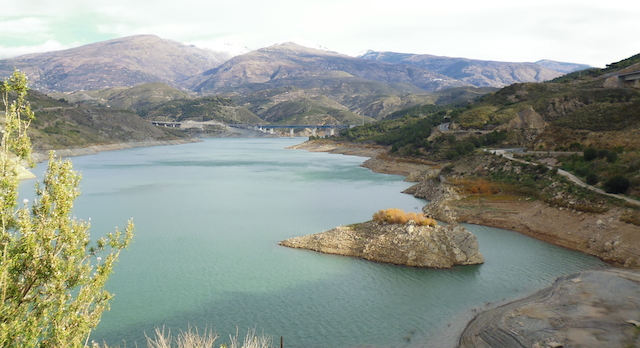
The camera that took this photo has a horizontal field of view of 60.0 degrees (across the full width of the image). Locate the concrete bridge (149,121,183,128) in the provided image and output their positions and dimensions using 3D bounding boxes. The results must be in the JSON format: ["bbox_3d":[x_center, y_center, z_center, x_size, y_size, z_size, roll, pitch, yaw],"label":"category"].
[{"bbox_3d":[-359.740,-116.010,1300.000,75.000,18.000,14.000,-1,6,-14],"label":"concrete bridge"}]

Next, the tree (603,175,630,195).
[{"bbox_3d":[96.210,3.410,180.000,8.200,6.300,8.000,0,5,0],"label":"tree"}]

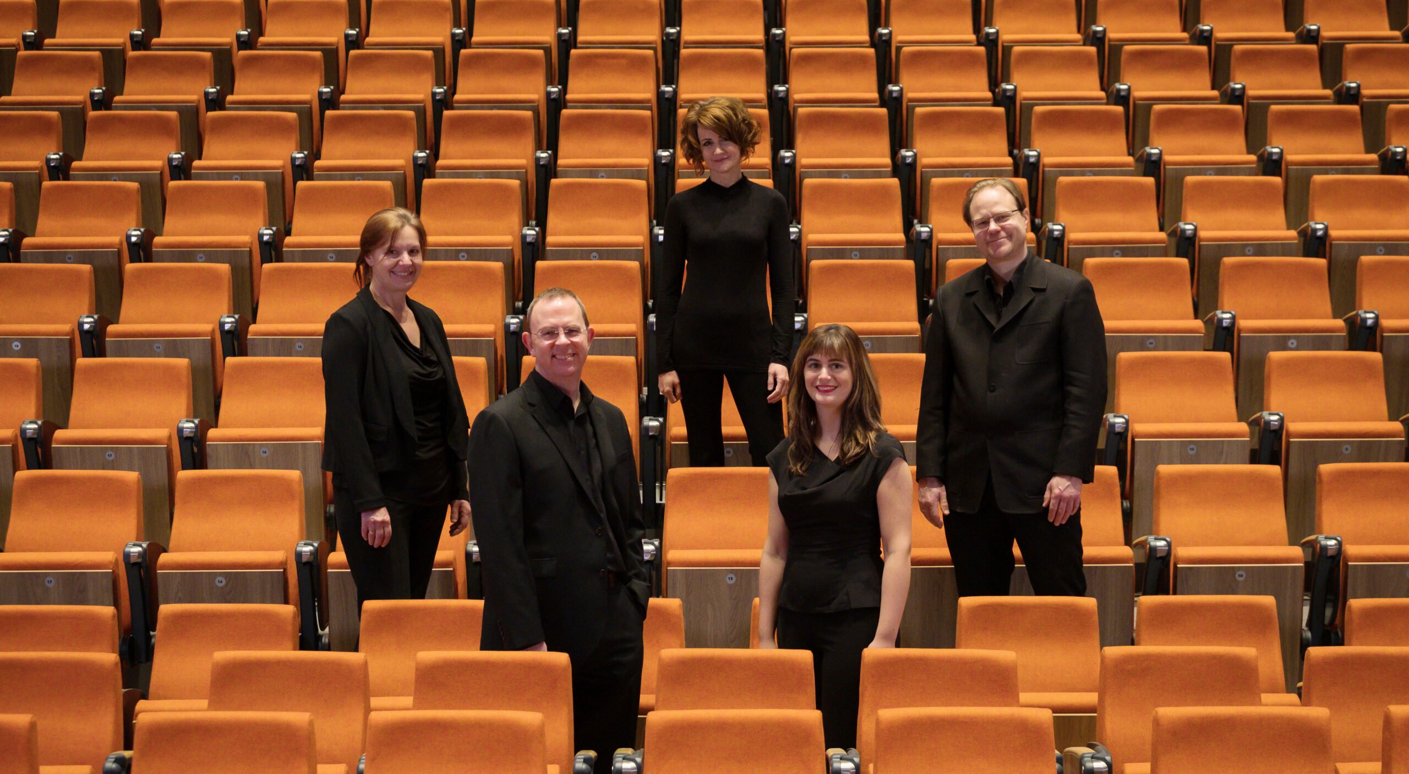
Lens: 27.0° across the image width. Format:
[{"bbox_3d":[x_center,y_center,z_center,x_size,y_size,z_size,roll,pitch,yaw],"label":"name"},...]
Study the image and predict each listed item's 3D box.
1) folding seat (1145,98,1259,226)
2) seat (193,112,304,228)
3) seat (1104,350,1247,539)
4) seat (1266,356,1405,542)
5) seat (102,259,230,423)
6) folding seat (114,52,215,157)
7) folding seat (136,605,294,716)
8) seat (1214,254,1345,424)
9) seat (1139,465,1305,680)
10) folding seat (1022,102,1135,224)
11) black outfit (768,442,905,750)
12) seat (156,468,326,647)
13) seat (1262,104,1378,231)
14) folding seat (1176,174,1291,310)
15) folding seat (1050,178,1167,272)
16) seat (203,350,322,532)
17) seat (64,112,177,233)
[{"bbox_3d":[2.245,-0.890,13.242,0.530,0.770,0.500,0,3,0],"label":"folding seat"},{"bbox_3d":[-2.101,-0.855,13.516,0.475,0.830,0.510,0,3,0],"label":"seat"},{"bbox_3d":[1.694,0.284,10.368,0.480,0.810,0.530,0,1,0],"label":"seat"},{"bbox_3d":[2.193,0.282,10.327,0.550,0.820,0.530,0,4,0],"label":"seat"},{"bbox_3d":[-2.074,-0.093,11.392,0.530,0.770,0.500,0,3,0],"label":"seat"},{"bbox_3d":[-2.563,-1.211,13.983,0.550,0.820,0.530,0,4,0],"label":"folding seat"},{"bbox_3d":[-1.445,1.074,8.743,0.530,0.820,0.500,0,3,0],"label":"folding seat"},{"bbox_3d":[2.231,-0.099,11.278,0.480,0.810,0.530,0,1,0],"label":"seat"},{"bbox_3d":[1.660,0.662,9.413,0.550,0.820,0.530,0,4,0],"label":"seat"},{"bbox_3d":[1.663,-0.856,13.069,0.550,0.820,0.530,0,4,0],"label":"folding seat"},{"bbox_3d":[0.368,0.776,8.117,0.400,1.300,0.270,0,1,0],"label":"black outfit"},{"bbox_3d":[-1.536,0.668,9.572,0.530,0.770,0.500,0,3,0],"label":"seat"},{"bbox_3d":[2.844,-0.883,13.516,0.475,0.830,0.510,0,3,0],"label":"seat"},{"bbox_3d":[2.193,-0.472,12.155,0.550,0.820,0.530,0,4,0],"label":"folding seat"},{"bbox_3d":[1.742,-0.480,12.566,0.475,0.830,0.510,0,3,0],"label":"folding seat"},{"bbox_3d":[-1.529,0.280,10.462,0.530,0.770,0.500,0,3,0],"label":"seat"},{"bbox_3d":[-2.609,-0.868,13.242,0.530,0.770,0.500,0,3,0],"label":"seat"}]

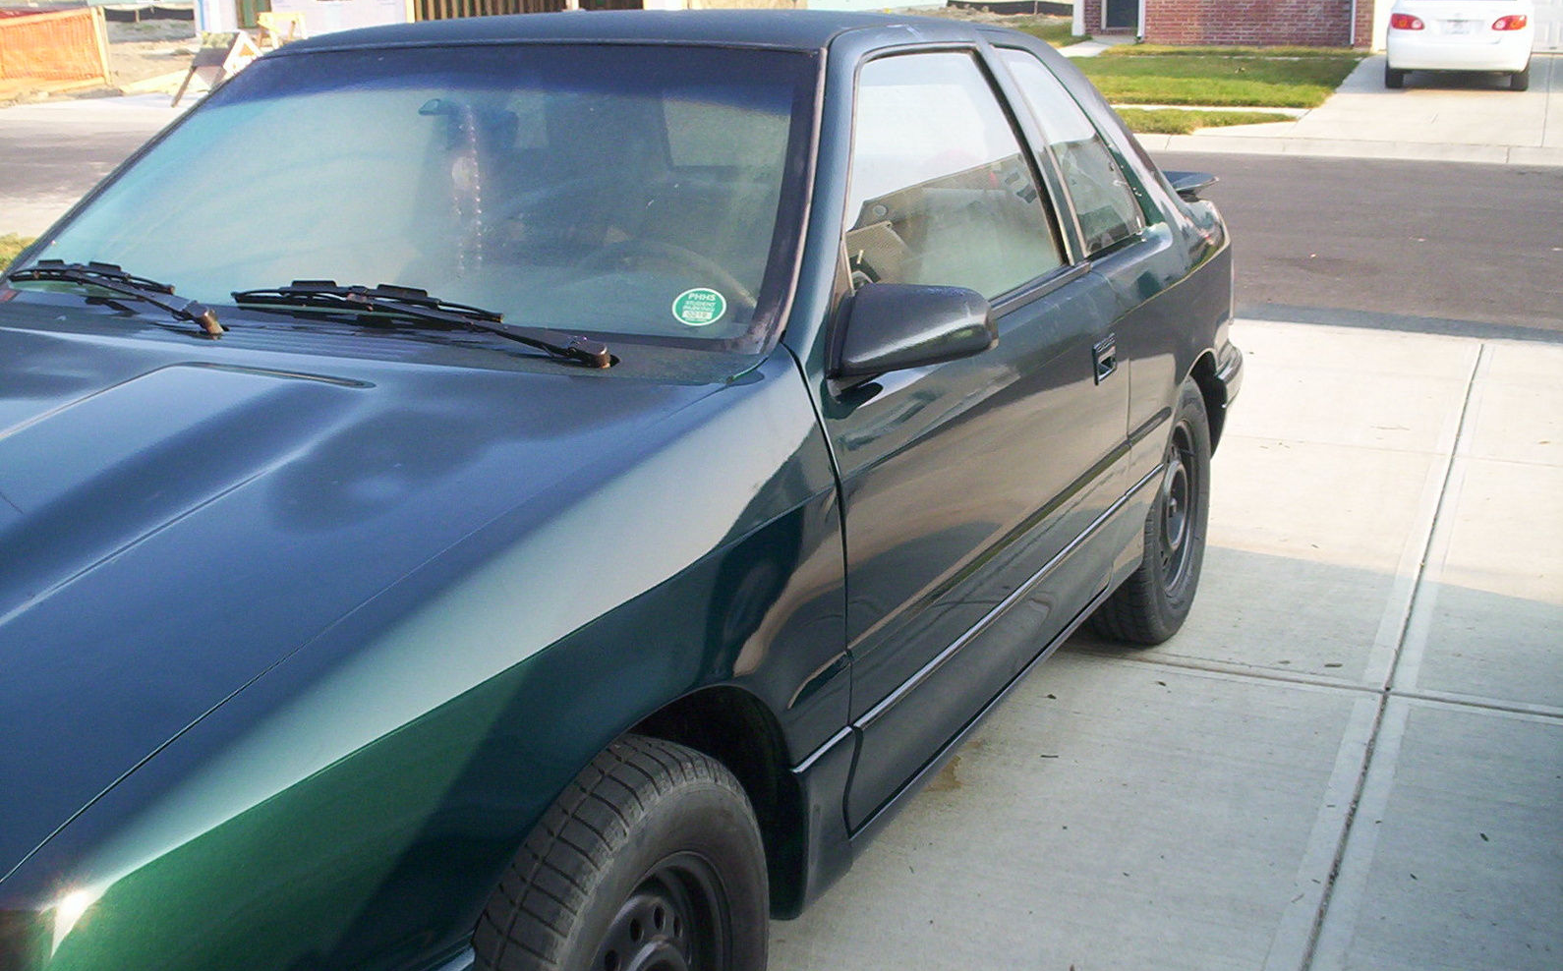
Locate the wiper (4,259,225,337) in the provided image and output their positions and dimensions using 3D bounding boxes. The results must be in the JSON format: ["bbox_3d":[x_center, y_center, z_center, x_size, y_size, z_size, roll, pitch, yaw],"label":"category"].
[{"bbox_3d":[-0.999,-0.282,2.574,0.620,0.065,0.100,14,19,38],"label":"wiper"}]

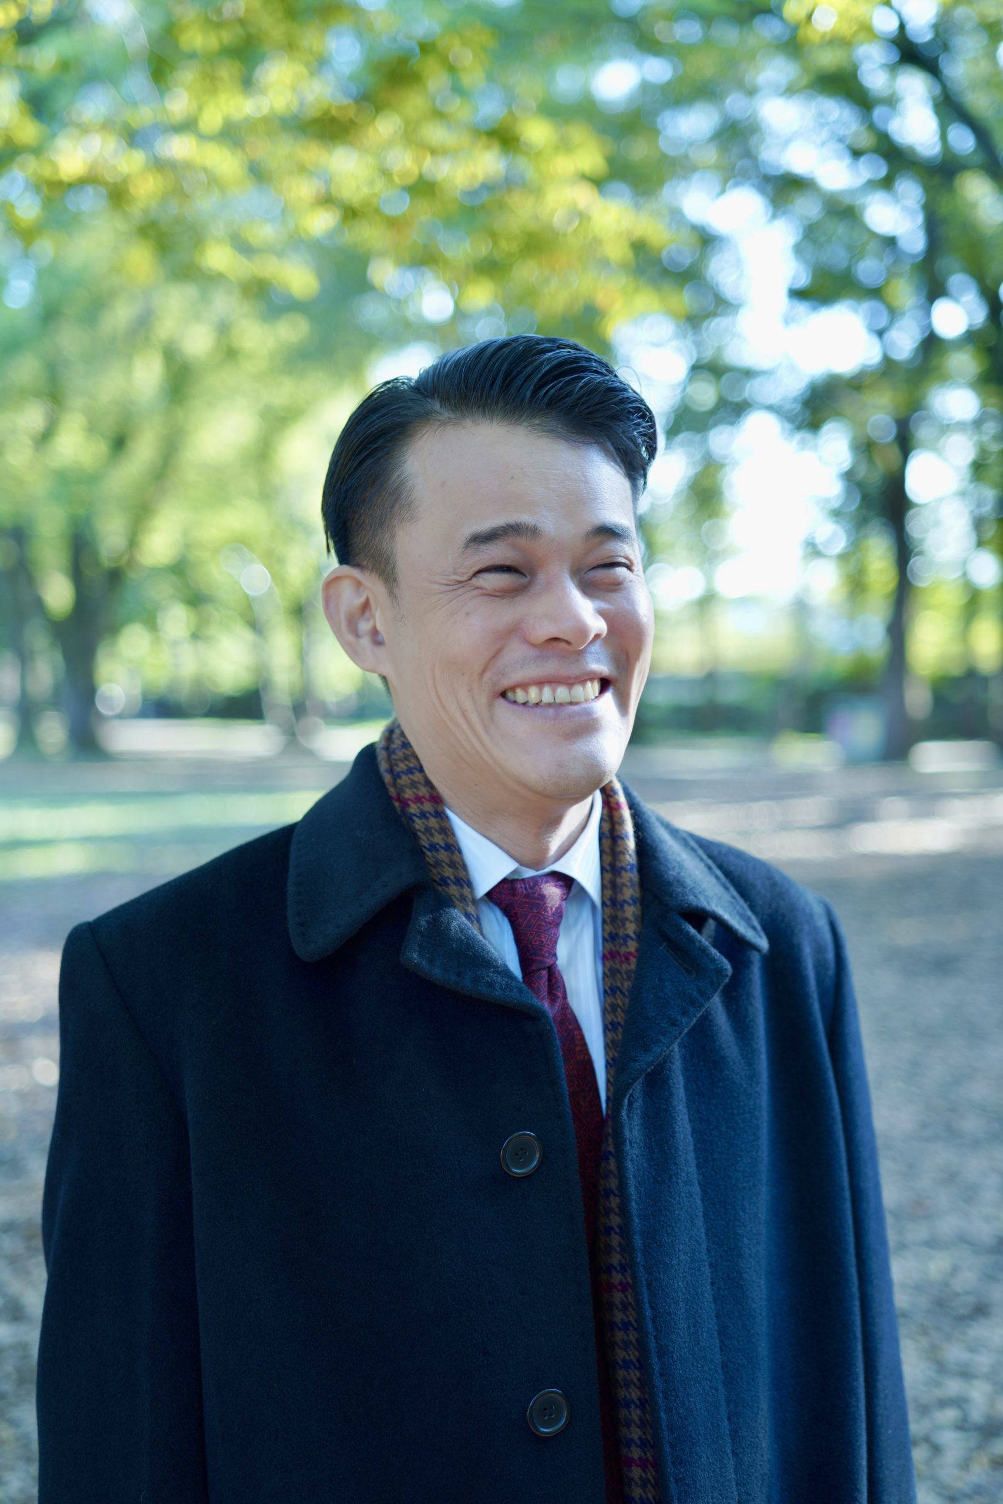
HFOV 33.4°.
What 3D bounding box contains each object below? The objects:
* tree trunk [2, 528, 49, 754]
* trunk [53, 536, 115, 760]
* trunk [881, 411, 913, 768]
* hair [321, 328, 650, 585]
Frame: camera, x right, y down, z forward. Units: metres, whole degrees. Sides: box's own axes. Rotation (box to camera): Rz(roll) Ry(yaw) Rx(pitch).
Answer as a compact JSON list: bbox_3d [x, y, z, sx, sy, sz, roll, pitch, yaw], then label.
[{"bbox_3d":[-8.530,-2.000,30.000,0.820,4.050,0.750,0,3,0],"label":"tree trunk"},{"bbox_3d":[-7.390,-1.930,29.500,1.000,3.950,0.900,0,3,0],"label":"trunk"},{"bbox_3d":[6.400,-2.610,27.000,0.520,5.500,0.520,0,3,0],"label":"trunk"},{"bbox_3d":[-0.007,-0.150,0.975,0.185,0.185,0.215,-5,-1,-28],"label":"hair"}]

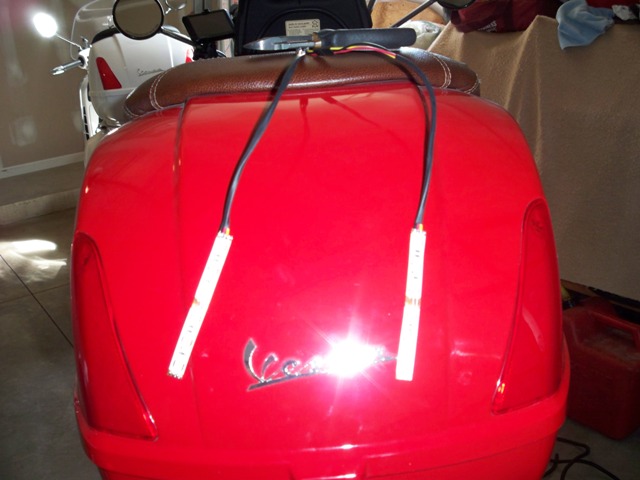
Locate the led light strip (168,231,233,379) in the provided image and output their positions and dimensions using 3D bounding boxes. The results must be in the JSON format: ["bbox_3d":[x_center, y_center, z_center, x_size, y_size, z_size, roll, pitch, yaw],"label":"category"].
[{"bbox_3d":[-0.078,0.041,0.448,0.010,0.100,0.004,15,-17,9],"label":"led light strip"}]

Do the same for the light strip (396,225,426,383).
[{"bbox_3d":[0.060,0.040,0.442,0.010,0.100,0.004,10,-17,-7],"label":"light strip"}]

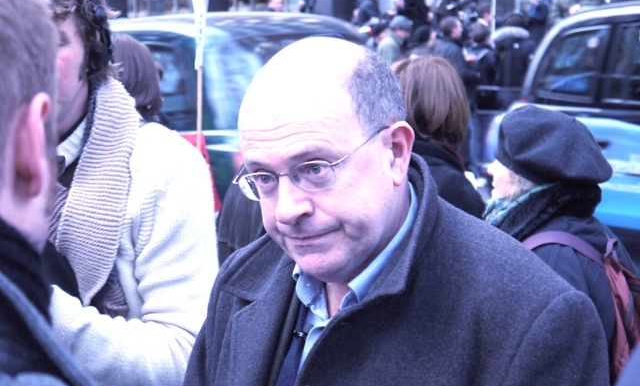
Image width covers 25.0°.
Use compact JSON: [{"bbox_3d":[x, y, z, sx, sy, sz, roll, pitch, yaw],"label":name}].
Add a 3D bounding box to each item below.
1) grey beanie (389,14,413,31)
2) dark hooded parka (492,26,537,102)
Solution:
[{"bbox_3d":[0.798,-1.691,14.300,0.240,0.150,0.200,9,8,5],"label":"grey beanie"},{"bbox_3d":[2.023,-1.316,15.000,0.490,0.840,0.360,0,7,12],"label":"dark hooded parka"}]

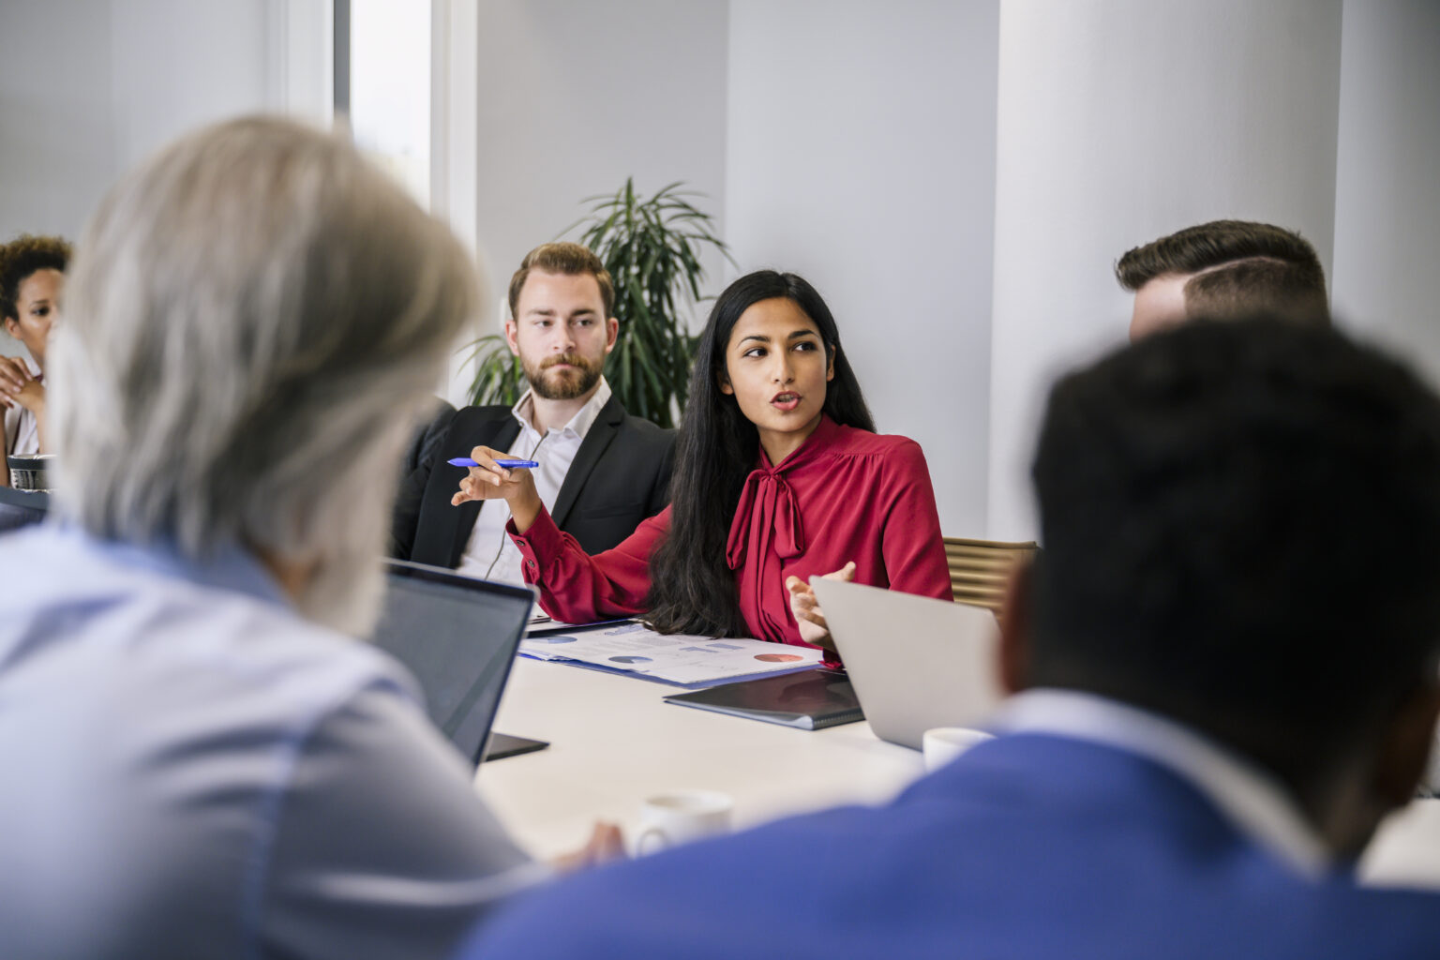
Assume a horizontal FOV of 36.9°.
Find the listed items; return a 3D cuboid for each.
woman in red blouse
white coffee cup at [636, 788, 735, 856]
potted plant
[{"bbox_3d":[-0.005,0.328,3.139,0.630,1.285,0.700,4,6,28],"label":"woman in red blouse"},{"bbox_3d":[-0.033,0.307,1.797,0.073,0.075,0.100,4,6,30],"label":"white coffee cup"},{"bbox_3d":[-0.256,0.136,4.312,0.550,1.459,0.550,1,5,0],"label":"potted plant"}]

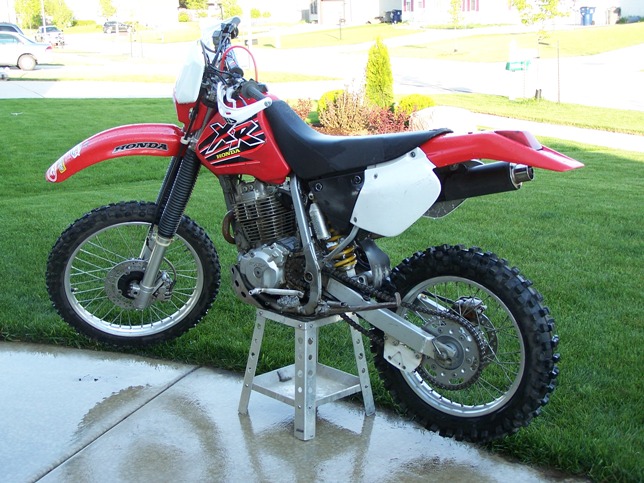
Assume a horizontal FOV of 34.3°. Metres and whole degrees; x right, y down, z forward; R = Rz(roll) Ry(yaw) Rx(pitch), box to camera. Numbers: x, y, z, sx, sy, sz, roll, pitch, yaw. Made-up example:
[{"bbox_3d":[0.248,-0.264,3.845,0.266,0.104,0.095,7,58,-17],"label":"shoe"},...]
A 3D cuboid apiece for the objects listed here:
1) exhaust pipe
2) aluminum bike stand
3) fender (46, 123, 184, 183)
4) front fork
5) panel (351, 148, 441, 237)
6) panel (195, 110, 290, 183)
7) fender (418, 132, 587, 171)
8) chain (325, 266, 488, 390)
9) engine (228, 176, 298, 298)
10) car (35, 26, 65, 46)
[{"bbox_3d":[0.493,-0.191,3.460,0.460,0.125,0.115,-7,10,36],"label":"exhaust pipe"},{"bbox_3d":[-0.054,0.453,3.886,0.364,0.401,0.364,-10,15,-43],"label":"aluminum bike stand"},{"bbox_3d":[-0.764,-0.347,3.885,0.580,0.190,0.180,-11,36,-7],"label":"fender"},{"bbox_3d":[-0.625,-0.095,4.094,0.100,0.800,0.250,11,30,-21],"label":"front fork"},{"bbox_3d":[0.233,-0.163,3.342,0.330,0.300,0.055,9,19,33],"label":"panel"},{"bbox_3d":[-0.281,-0.341,3.648,0.410,0.260,0.090,9,19,33],"label":"panel"},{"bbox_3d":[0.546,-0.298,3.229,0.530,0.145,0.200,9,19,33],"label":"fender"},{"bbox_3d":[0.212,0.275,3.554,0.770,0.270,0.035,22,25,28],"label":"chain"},{"bbox_3d":[-0.170,-0.015,3.810,0.360,0.430,0.320,9,19,33],"label":"engine"},{"bbox_3d":[-24.108,-18.015,92.000,1.950,1.800,4.900,-6,13,-28],"label":"car"}]

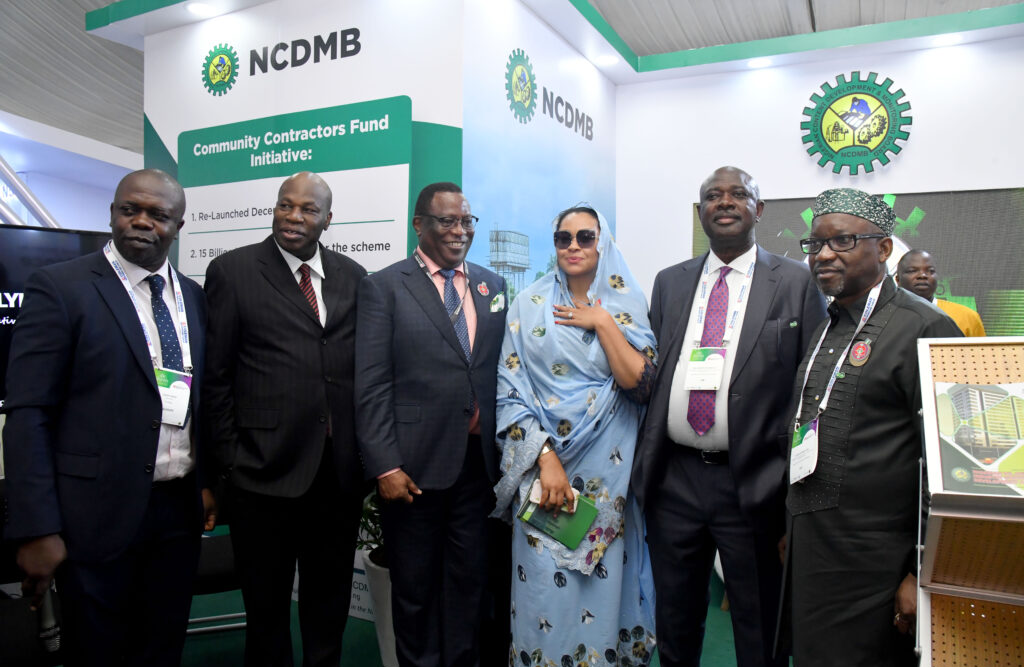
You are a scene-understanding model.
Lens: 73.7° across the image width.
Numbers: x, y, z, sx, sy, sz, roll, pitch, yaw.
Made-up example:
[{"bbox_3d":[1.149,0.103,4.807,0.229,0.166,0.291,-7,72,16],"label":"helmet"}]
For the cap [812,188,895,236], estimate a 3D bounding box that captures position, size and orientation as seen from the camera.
[{"bbox_3d":[0.853,-0.301,1.700,0.210,0.105,0.175,13,-4,-30],"label":"cap"}]

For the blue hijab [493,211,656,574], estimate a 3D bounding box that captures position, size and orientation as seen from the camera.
[{"bbox_3d":[0.194,0.174,2.120,0.490,1.070,0.400,1,3,7],"label":"blue hijab"}]

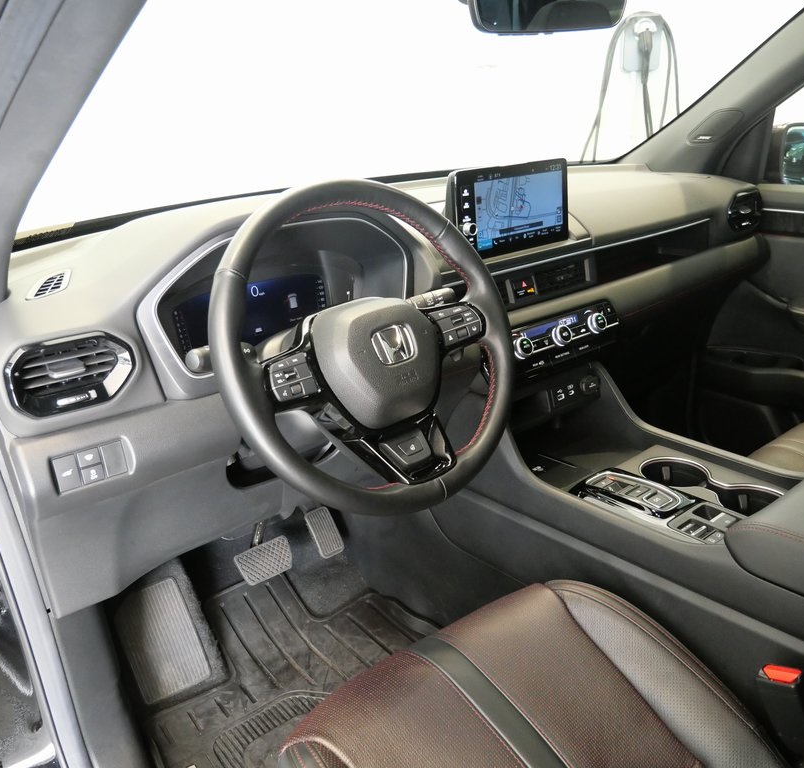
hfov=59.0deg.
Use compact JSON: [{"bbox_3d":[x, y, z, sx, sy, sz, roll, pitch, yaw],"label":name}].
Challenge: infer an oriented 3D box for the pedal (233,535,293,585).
[{"bbox_3d":[-0.245,0.317,1.269,0.094,0.058,0.026,-19,-9,-35],"label":"pedal"}]

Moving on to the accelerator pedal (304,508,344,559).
[{"bbox_3d":[-0.155,0.293,1.395,0.047,0.093,0.028,-19,-9,-35],"label":"accelerator pedal"}]

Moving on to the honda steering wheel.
[{"bbox_3d":[-0.032,-0.045,0.802,0.380,0.380,0.095,-19,-3,-35],"label":"honda steering wheel"}]

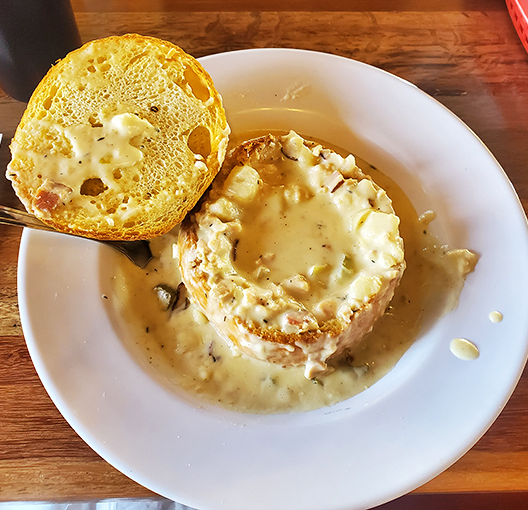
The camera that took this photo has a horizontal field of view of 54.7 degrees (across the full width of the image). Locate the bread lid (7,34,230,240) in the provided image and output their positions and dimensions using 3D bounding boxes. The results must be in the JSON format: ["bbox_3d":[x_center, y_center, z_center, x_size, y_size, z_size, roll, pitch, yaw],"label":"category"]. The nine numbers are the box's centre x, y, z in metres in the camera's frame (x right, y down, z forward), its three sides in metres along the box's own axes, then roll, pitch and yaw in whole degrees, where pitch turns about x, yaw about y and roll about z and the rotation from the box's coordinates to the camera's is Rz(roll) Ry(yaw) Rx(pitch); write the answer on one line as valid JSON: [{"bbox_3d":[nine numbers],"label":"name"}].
[{"bbox_3d":[-0.080,-0.060,0.299,0.124,0.042,0.122,-1,74,3],"label":"bread lid"}]

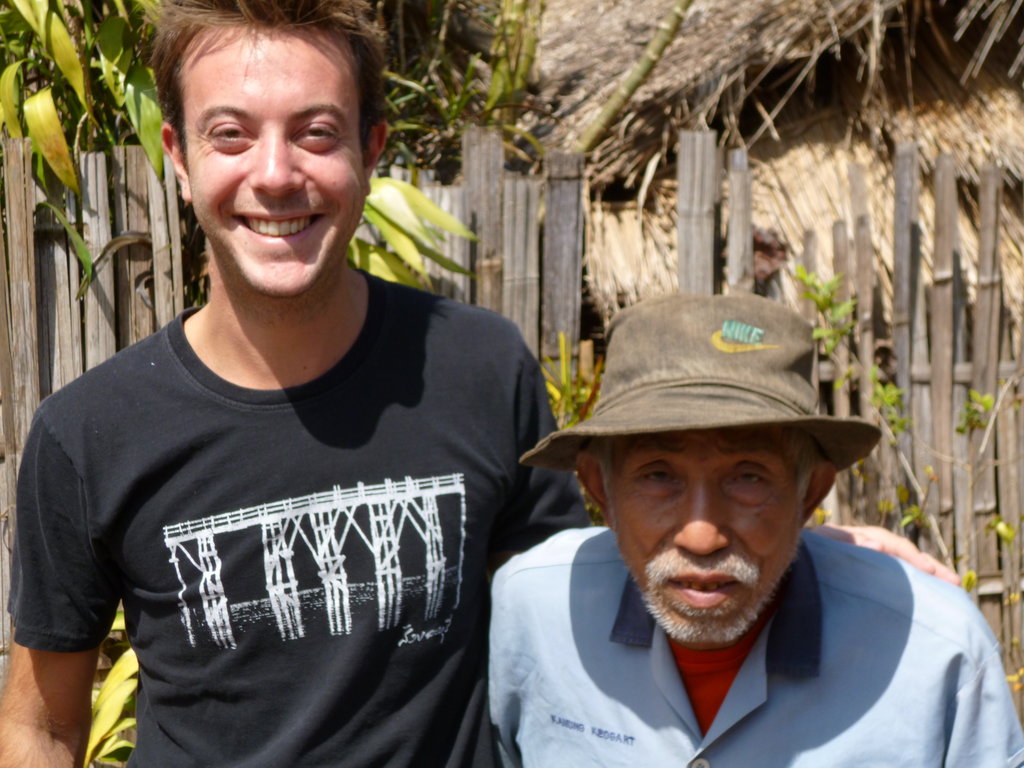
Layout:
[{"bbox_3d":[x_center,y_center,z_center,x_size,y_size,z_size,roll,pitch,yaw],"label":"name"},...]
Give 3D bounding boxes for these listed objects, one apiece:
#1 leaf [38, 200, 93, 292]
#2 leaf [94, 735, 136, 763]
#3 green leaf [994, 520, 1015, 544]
[{"bbox_3d":[-0.448,-0.138,2.470,0.025,0.102,0.035,-30,0,-10],"label":"leaf"},{"bbox_3d":[-0.388,0.359,2.420,0.050,0.030,0.040,0,0,0],"label":"leaf"},{"bbox_3d":[0.552,0.166,2.750,0.022,0.027,0.020,0,0,0],"label":"green leaf"}]

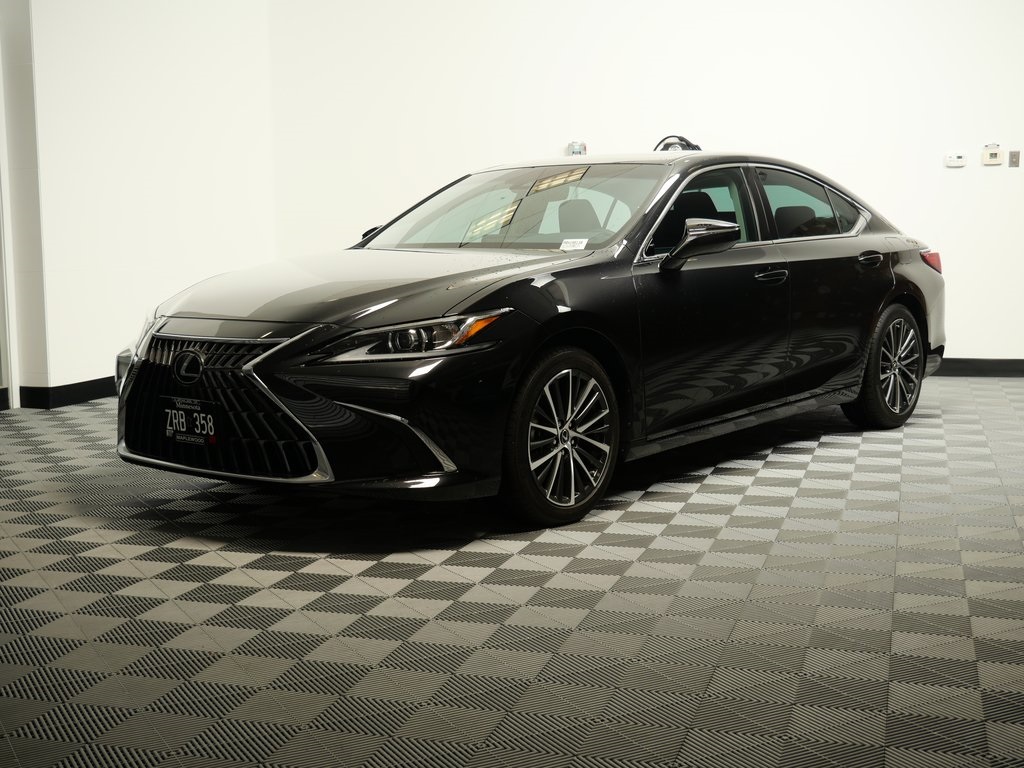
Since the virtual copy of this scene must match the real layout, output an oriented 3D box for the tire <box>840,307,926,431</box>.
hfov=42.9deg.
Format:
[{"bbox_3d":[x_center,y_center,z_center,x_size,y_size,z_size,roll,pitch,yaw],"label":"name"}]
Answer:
[{"bbox_3d":[1.974,-0.101,6.930,0.230,0.662,0.665,5,9,39],"label":"tire"}]

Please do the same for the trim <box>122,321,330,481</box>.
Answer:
[{"bbox_3d":[-1.031,0.032,4.569,1.180,0.530,0.240,5,9,39],"label":"trim"}]

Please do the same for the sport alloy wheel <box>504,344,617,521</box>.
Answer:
[{"bbox_3d":[0.139,0.184,4.742,0.230,0.662,0.665,5,9,39],"label":"sport alloy wheel"}]

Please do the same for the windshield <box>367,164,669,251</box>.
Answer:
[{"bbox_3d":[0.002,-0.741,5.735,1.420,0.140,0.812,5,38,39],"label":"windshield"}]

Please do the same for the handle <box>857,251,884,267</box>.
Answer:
[{"bbox_3d":[1.776,-0.619,6.439,0.060,0.058,0.250,5,9,39],"label":"handle"}]

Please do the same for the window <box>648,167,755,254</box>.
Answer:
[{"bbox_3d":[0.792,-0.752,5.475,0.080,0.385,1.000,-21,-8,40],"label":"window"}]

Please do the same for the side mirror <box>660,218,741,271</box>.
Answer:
[{"bbox_3d":[0.731,-0.543,5.088,0.220,0.185,0.250,5,9,39],"label":"side mirror"}]

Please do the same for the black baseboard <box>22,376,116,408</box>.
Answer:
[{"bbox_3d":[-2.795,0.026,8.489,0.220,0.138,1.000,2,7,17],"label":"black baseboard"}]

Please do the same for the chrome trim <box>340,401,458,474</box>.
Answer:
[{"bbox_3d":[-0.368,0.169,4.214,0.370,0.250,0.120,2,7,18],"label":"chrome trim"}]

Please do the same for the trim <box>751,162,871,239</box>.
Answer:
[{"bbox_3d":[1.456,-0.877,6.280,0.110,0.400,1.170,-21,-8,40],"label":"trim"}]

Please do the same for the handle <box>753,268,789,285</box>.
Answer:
[{"bbox_3d":[1.131,-0.471,5.674,0.060,0.058,0.250,5,9,39],"label":"handle"}]

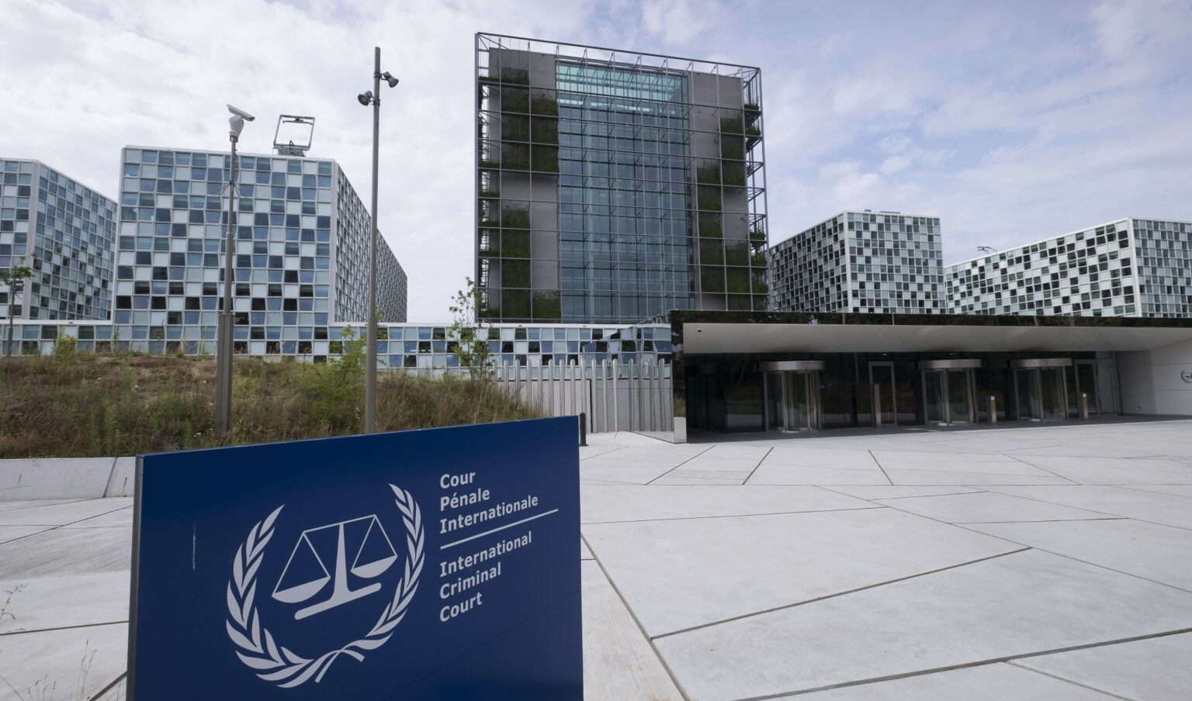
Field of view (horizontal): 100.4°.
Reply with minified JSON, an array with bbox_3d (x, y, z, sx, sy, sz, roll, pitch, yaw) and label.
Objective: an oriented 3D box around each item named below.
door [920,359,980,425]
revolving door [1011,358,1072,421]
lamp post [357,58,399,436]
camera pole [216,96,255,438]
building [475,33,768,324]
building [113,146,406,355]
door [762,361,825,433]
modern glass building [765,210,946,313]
[{"bbox_3d":[13.930,1.644,19.808,2.400,2.450,2.400,0,-4,-12],"label":"door"},{"bbox_3d":[18.321,1.622,20.797,2.400,2.440,2.400,0,-4,-12],"label":"revolving door"},{"bbox_3d":[-4.443,-2.284,10.004,0.790,8.183,0.500,0,-4,-12],"label":"lamp post"},{"bbox_3d":[-7.047,-1.607,9.703,0.500,6.620,0.330,-1,-4,2],"label":"camera pole"},{"bbox_3d":[1.170,-15.935,78.438,38.100,43.200,32.000,0,-4,-12],"label":"building"},{"bbox_3d":[-34.497,-4.356,60.994,15.900,21.200,41.000,0,-4,-12],"label":"building"},{"bbox_3d":[7.193,1.671,18.269,2.400,2.470,2.400,0,-4,-12],"label":"door"},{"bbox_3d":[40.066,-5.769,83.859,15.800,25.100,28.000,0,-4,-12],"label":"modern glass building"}]

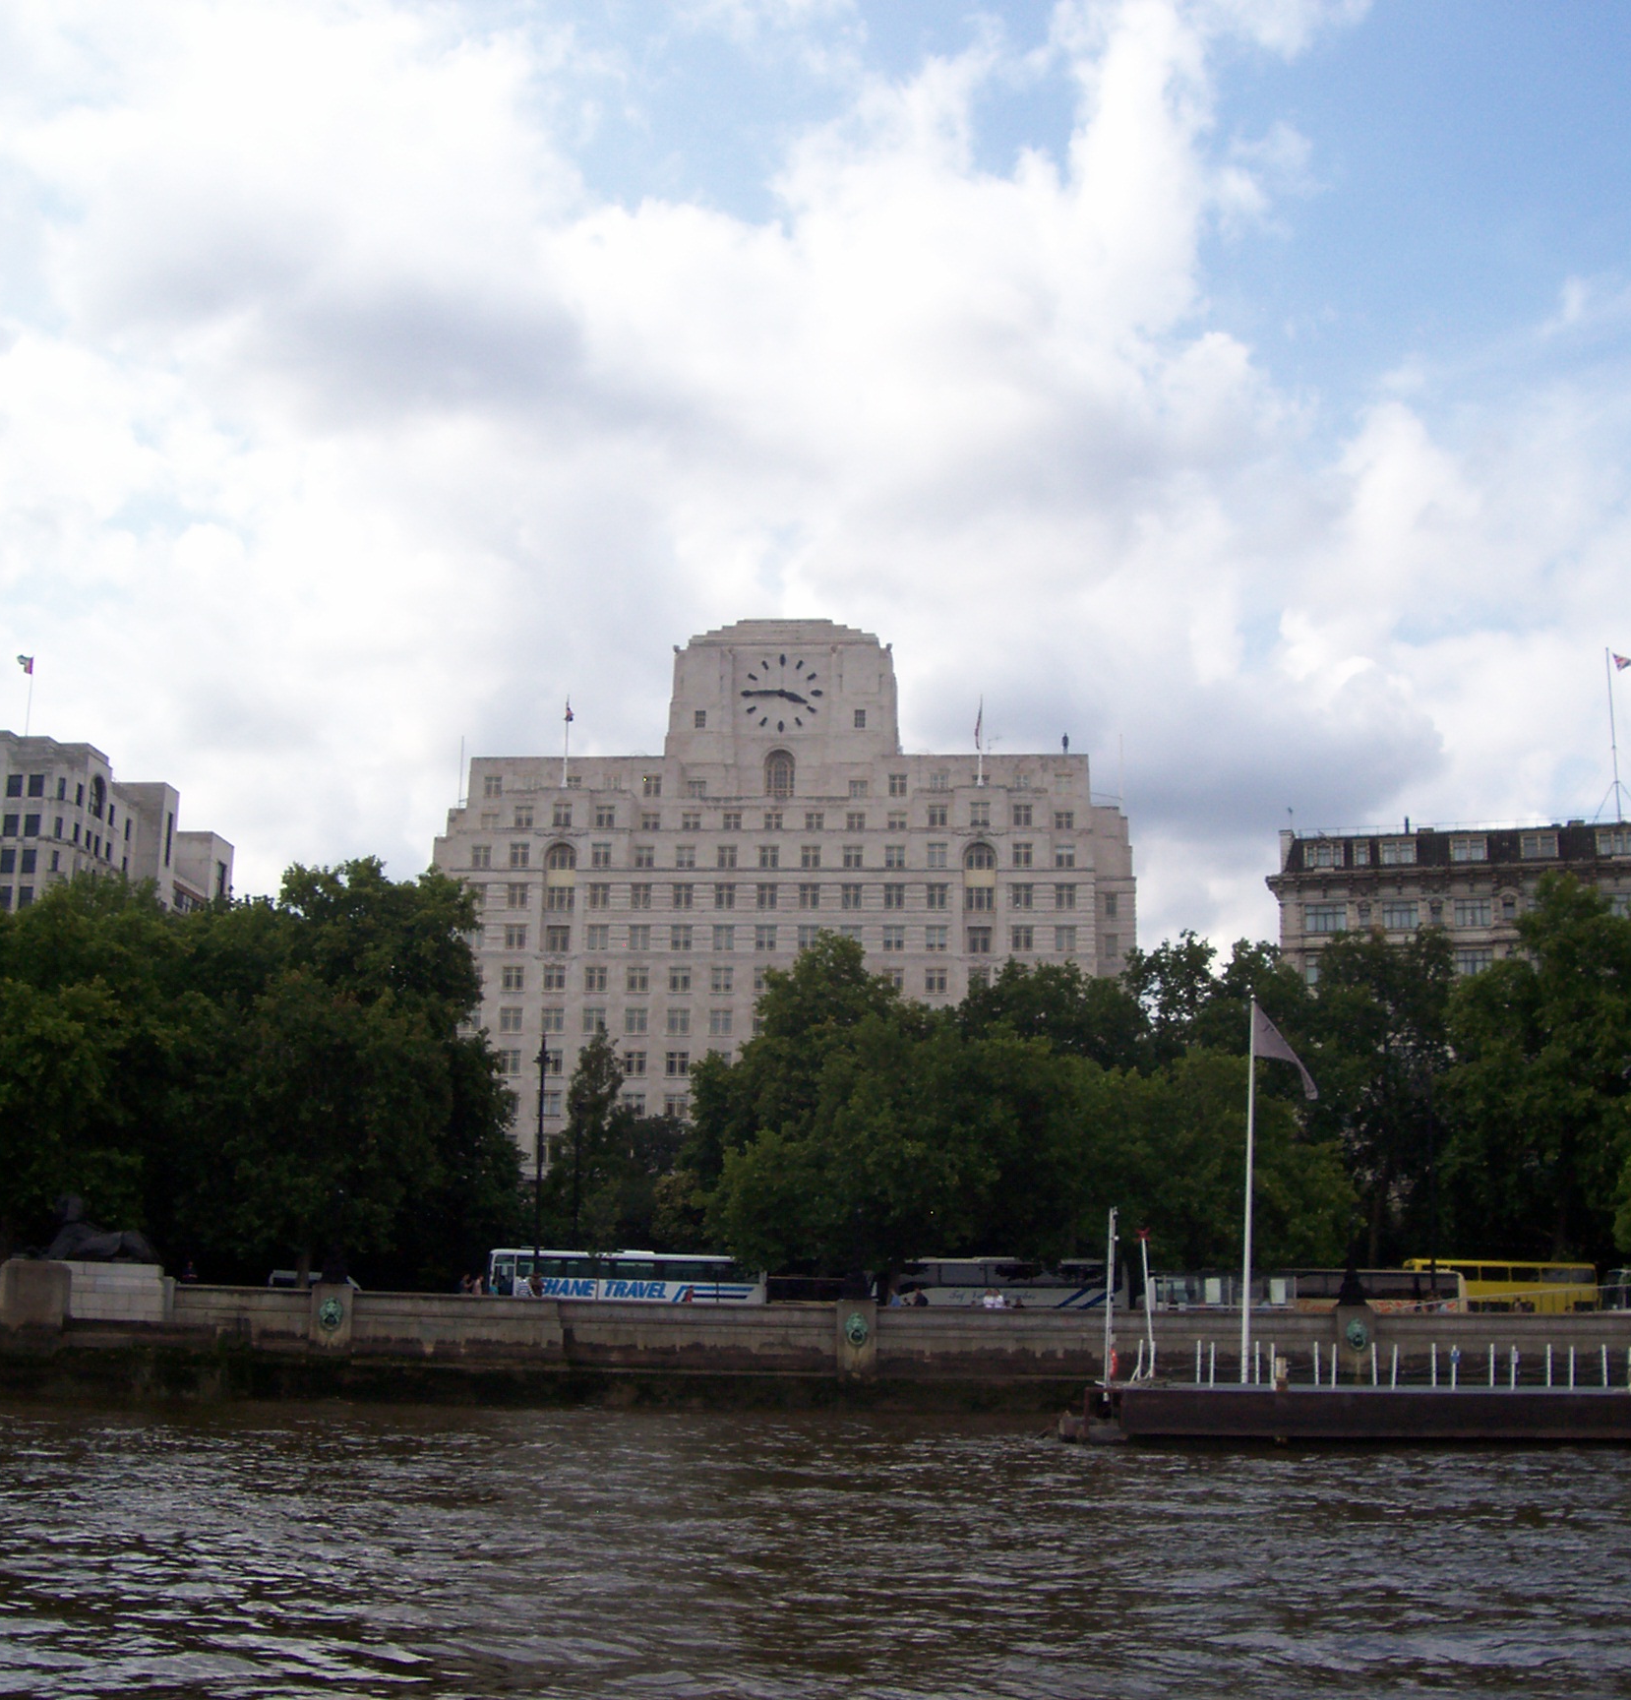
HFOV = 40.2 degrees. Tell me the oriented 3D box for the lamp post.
[{"bbox_3d":[-11.594,13.904,93.550,0.750,12.300,0.750,3,-11,-9],"label":"lamp post"}]

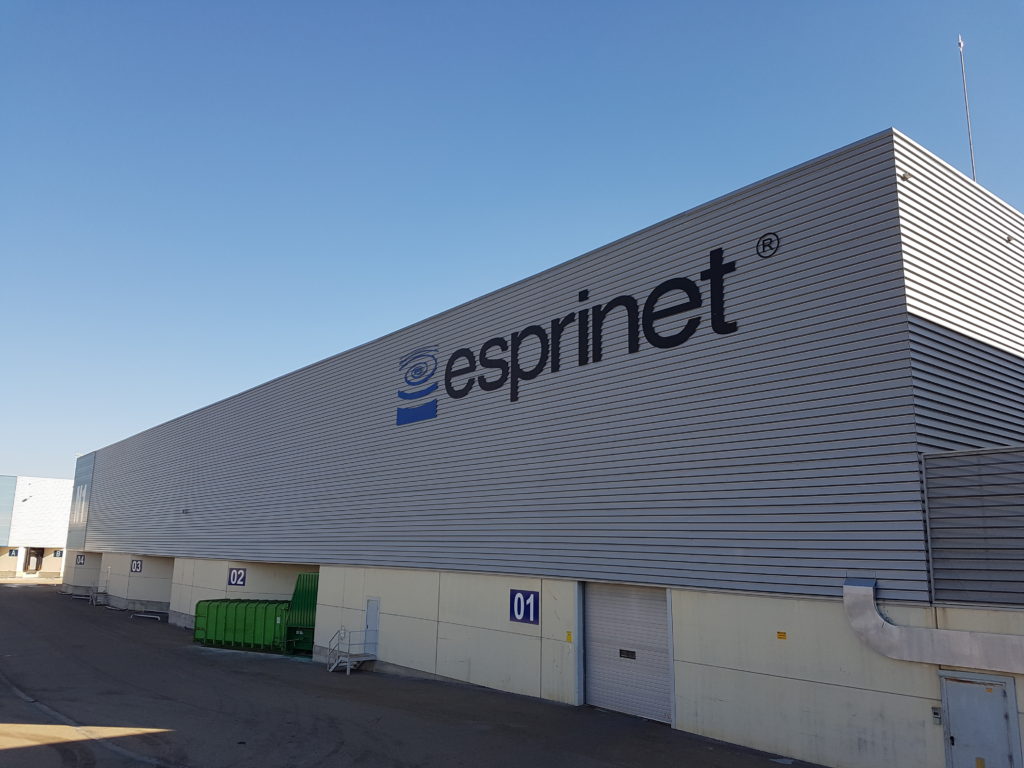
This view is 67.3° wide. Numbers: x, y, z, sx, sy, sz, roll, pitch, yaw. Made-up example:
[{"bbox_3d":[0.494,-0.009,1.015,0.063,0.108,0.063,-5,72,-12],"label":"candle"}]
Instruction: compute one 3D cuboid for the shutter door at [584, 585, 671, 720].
[{"bbox_3d":[3.180,7.301,21.165,0.400,3.440,3.380,10,-15,-37],"label":"shutter door"}]

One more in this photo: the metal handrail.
[{"bbox_3d":[-6.560,10.933,31.628,1.200,1.640,1.950,10,-15,-37],"label":"metal handrail"}]

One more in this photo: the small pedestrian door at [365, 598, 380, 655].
[{"bbox_3d":[-5.750,10.072,31.824,0.120,2.200,1.080,10,-15,-37],"label":"small pedestrian door"}]

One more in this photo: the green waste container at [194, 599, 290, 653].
[{"bbox_3d":[-13.882,13.034,41.987,6.926,2.300,2.400,-6,-14,30],"label":"green waste container"}]

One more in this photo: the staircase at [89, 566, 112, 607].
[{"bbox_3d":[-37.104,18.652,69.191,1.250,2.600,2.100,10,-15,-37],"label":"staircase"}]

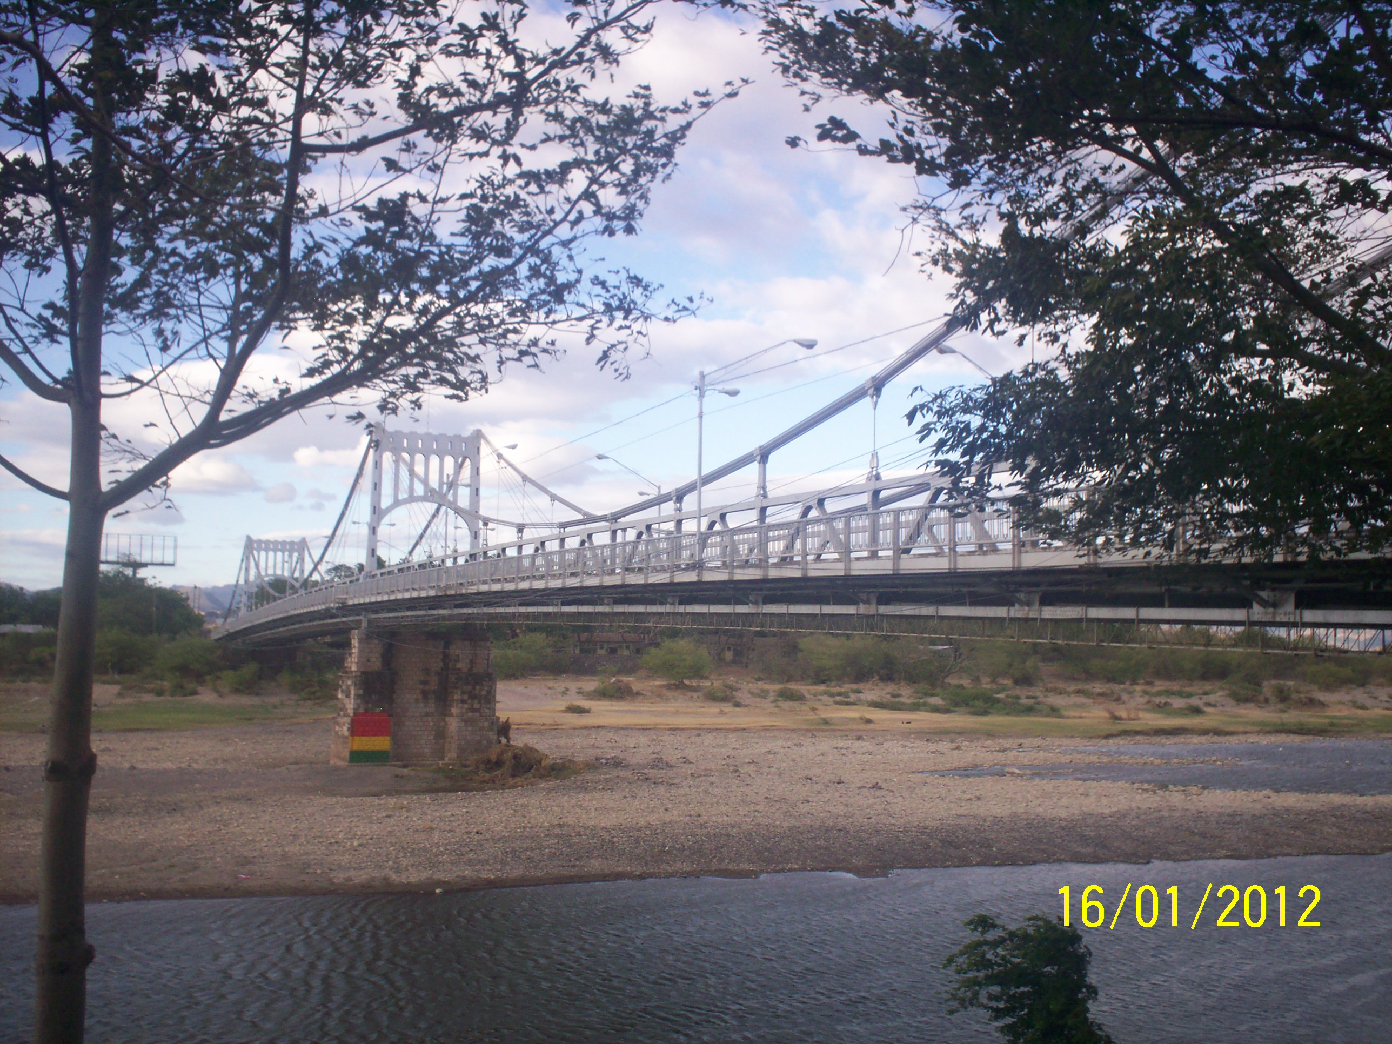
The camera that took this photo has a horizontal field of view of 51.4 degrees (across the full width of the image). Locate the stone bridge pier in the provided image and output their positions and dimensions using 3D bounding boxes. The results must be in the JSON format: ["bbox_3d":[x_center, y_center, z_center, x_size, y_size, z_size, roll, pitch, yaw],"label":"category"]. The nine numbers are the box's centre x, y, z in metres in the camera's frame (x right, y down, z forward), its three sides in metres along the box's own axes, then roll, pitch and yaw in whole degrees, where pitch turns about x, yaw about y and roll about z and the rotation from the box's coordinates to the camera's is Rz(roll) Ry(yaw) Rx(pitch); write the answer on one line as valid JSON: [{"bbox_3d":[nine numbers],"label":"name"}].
[{"bbox_3d":[-21.142,12.984,108.544,11.300,9.786,5.000,3,-6,-22],"label":"stone bridge pier"}]

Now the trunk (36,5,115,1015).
[{"bbox_3d":[-2.555,-0.064,6.032,0.230,4.446,0.230,2,-6,-23],"label":"trunk"}]

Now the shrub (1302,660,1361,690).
[{"bbox_3d":[96.597,23.220,220.000,8.924,4.627,8.032,-2,-6,24],"label":"shrub"}]

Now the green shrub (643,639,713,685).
[{"bbox_3d":[-2.907,20.673,215.000,10.498,6.622,9.448,1,-5,-1],"label":"green shrub"}]

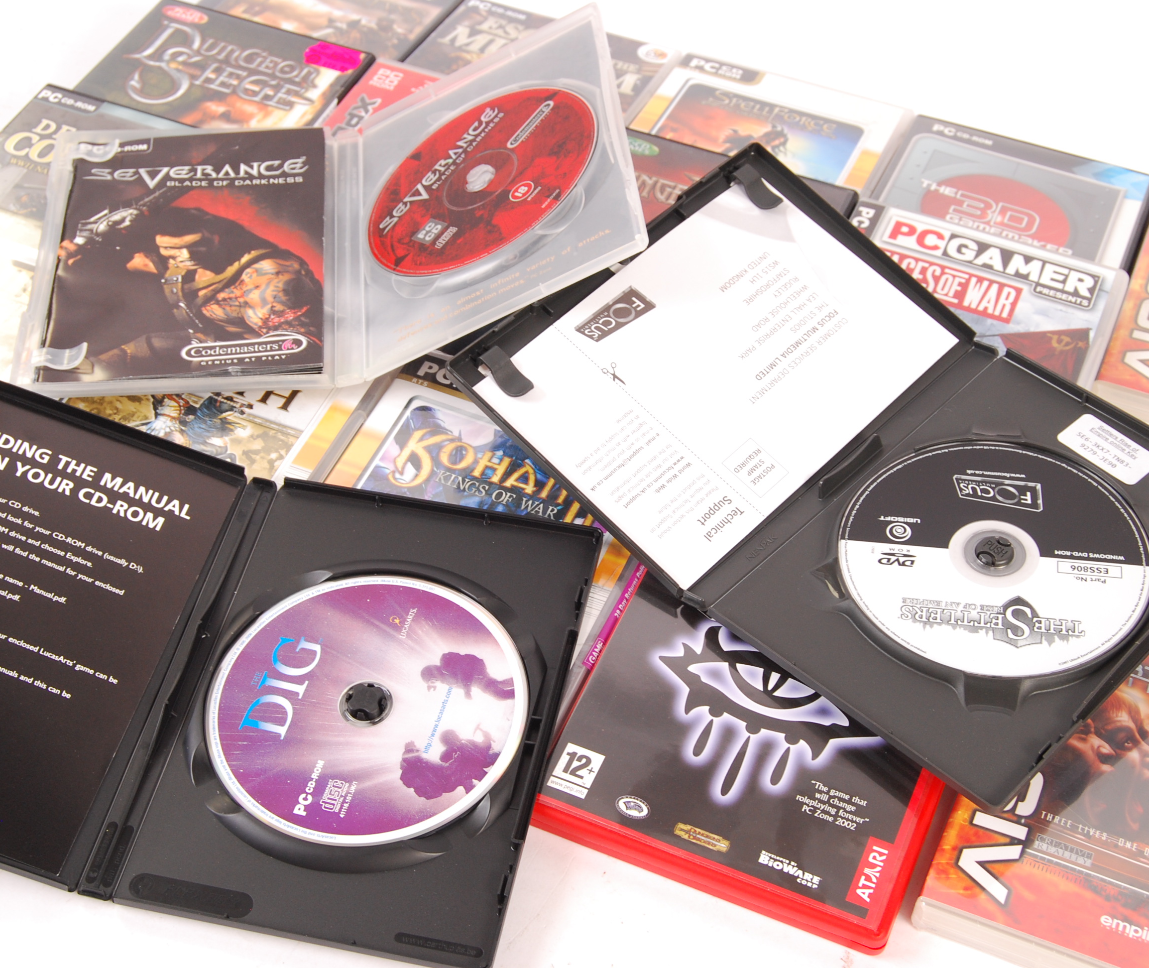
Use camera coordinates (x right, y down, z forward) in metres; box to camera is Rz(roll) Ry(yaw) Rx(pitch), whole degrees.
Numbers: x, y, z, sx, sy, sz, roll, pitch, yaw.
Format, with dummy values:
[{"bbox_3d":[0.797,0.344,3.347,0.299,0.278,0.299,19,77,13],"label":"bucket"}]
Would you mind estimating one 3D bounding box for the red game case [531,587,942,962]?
[{"bbox_3d":[0.080,0.078,0.721,0.135,0.015,0.190,18,48,14],"label":"red game case"}]

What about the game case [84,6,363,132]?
[{"bbox_3d":[-0.210,-0.189,0.989,0.135,0.015,0.190,18,50,14],"label":"game case"}]

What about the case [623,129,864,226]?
[{"bbox_3d":[0.047,-0.102,0.907,0.135,0.015,0.190,18,49,14],"label":"case"}]

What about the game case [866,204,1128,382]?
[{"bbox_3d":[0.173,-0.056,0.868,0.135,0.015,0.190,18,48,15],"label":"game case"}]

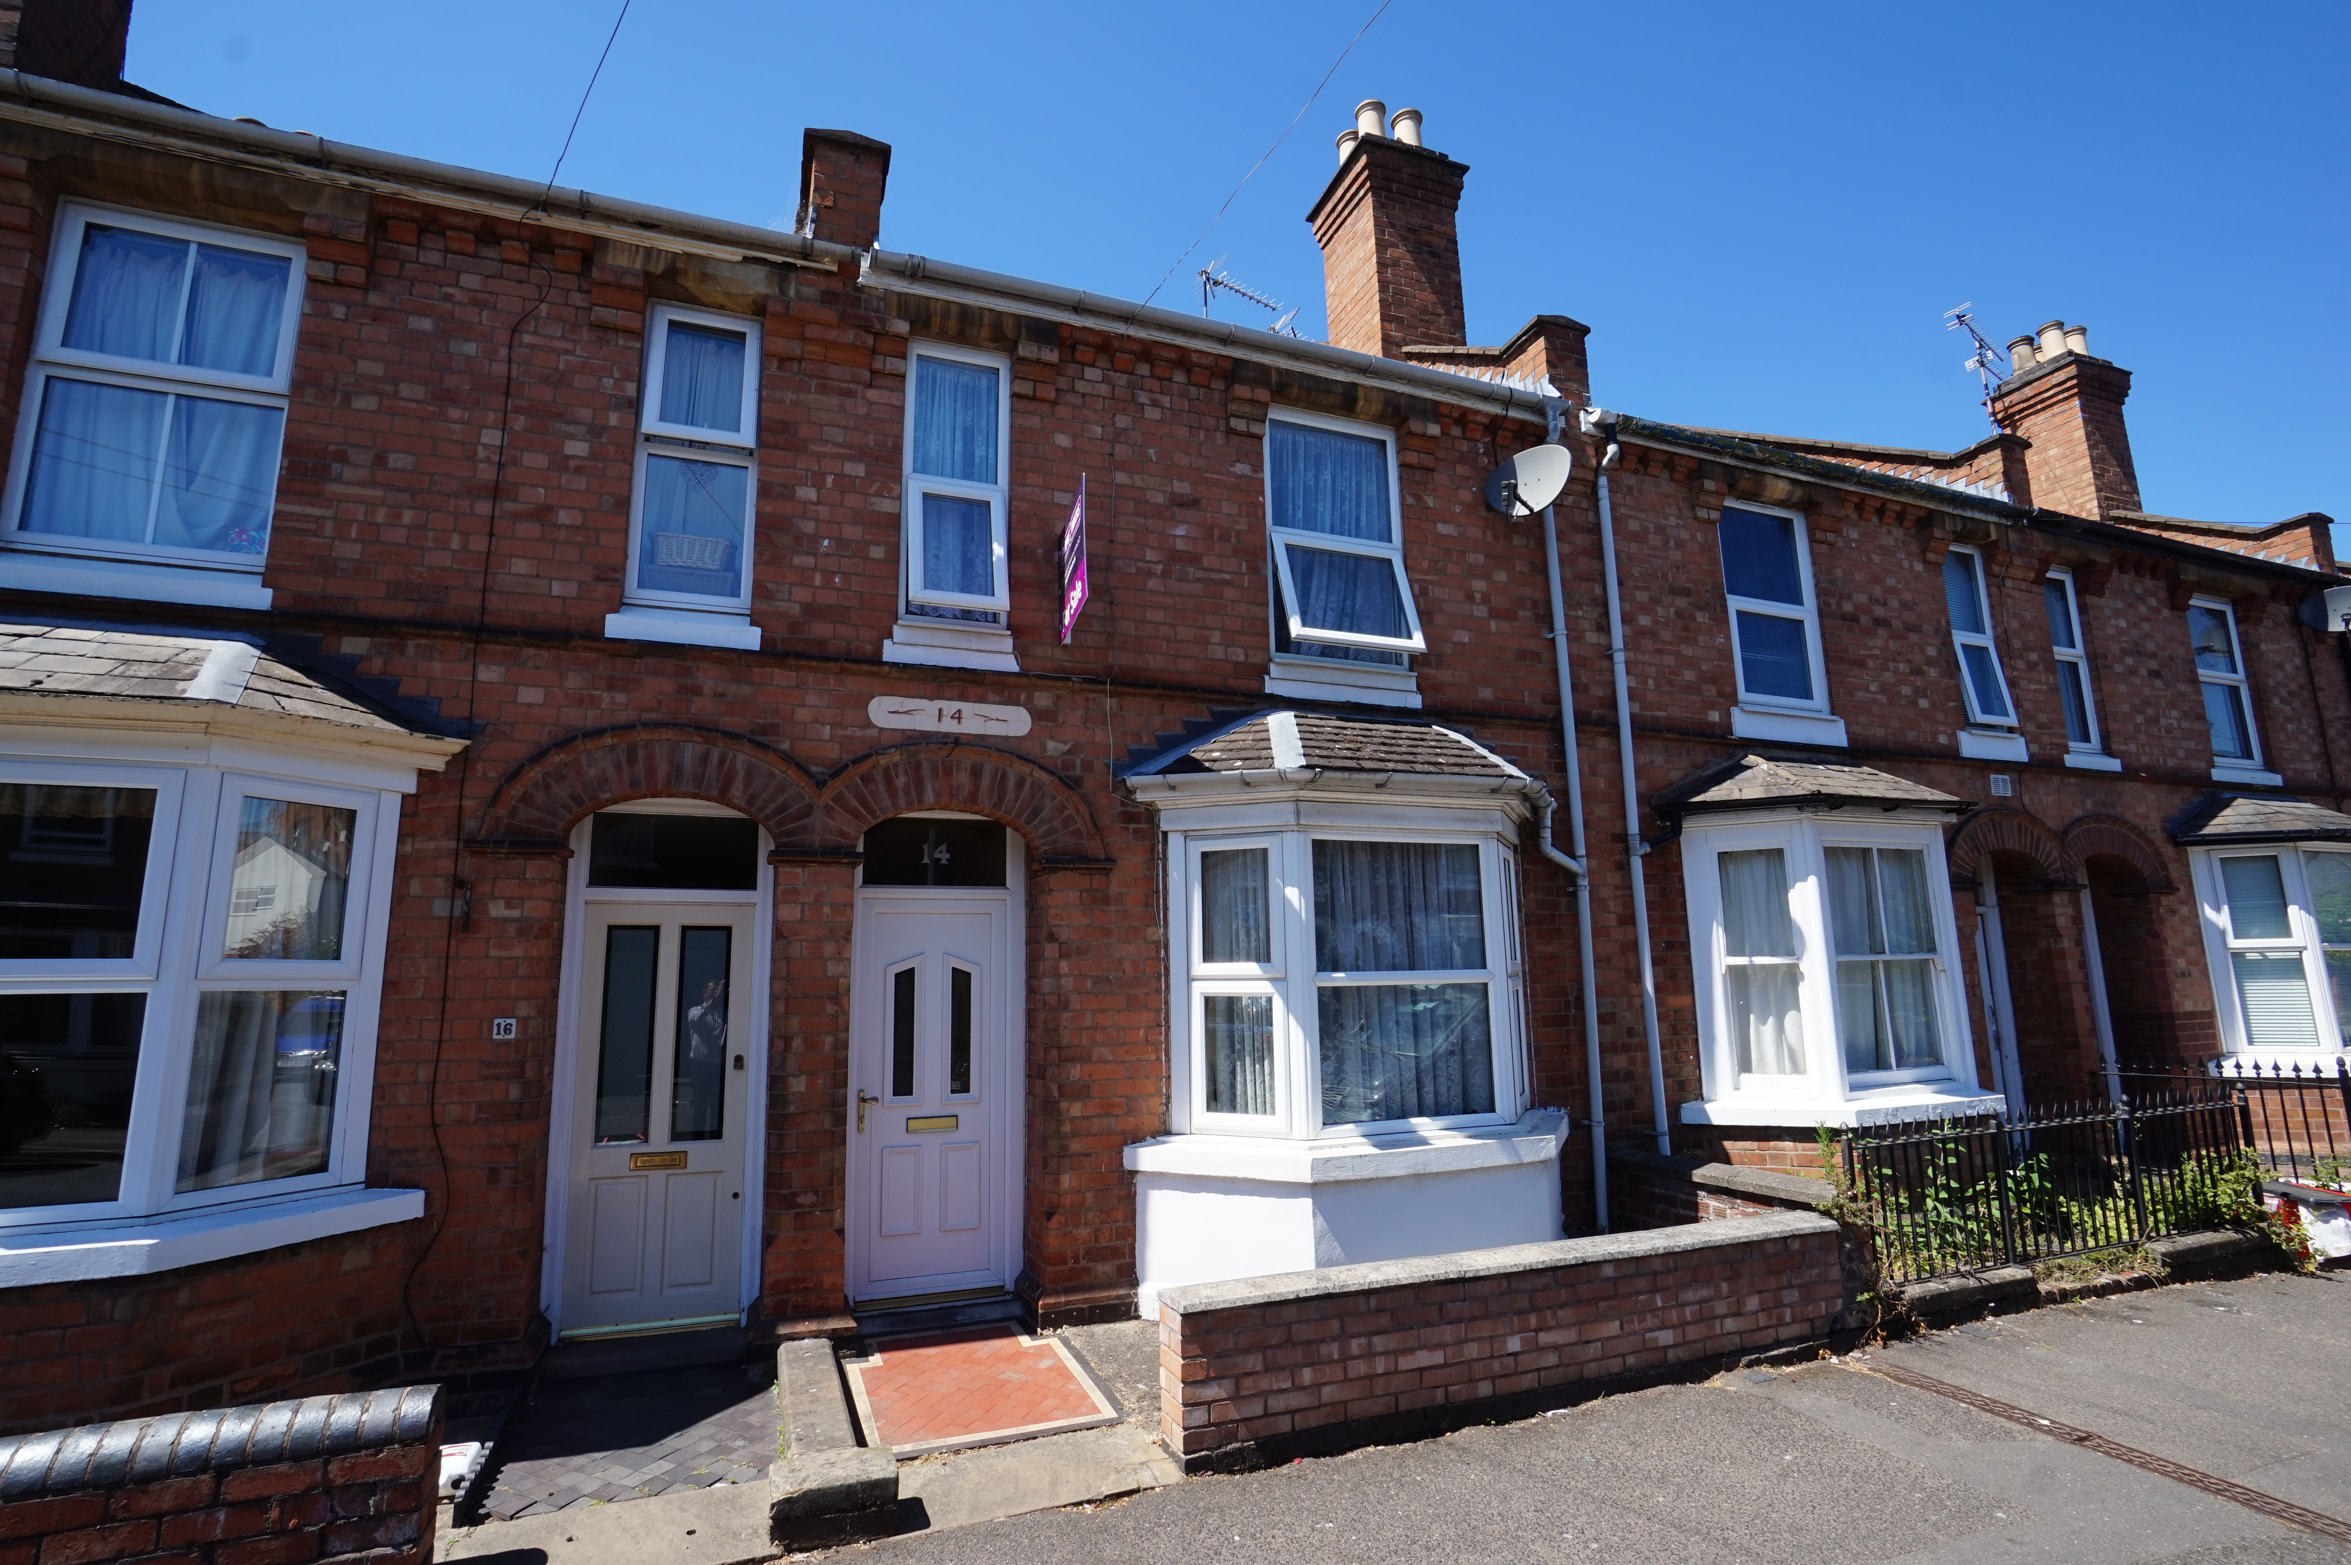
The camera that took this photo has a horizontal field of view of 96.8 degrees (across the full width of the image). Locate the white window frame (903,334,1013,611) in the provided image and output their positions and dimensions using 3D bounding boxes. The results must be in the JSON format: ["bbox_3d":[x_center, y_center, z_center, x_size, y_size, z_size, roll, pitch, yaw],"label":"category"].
[{"bbox_3d":[-1.195,-1.633,5.715,0.562,1.573,0.144,2,-10,-20],"label":"white window frame"}]

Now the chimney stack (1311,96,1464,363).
[{"bbox_3d":[2.072,-4.913,9.745,1.040,2.606,1.040,3,-10,-22],"label":"chimney stack"}]

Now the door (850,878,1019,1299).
[{"bbox_3d":[-1.208,1.544,5.308,0.855,1.987,0.100,3,-10,-22],"label":"door"}]

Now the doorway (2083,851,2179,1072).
[{"bbox_3d":[7.528,1.770,8.449,0.926,2.333,0.375,2,-10,-20],"label":"doorway"}]

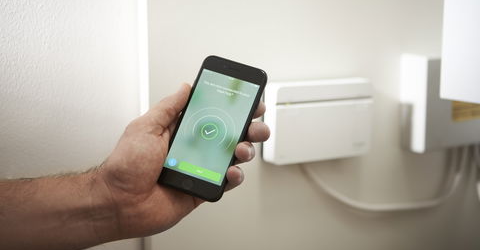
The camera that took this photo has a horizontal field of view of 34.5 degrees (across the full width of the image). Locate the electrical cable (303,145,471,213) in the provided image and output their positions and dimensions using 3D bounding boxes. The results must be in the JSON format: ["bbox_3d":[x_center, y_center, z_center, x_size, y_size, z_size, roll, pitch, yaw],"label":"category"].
[{"bbox_3d":[0.203,0.079,1.046,0.294,0.083,0.030,-5,9,-30],"label":"electrical cable"}]

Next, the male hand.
[{"bbox_3d":[-0.055,0.035,0.748,0.158,0.143,0.095,-1,-6,9],"label":"male hand"}]

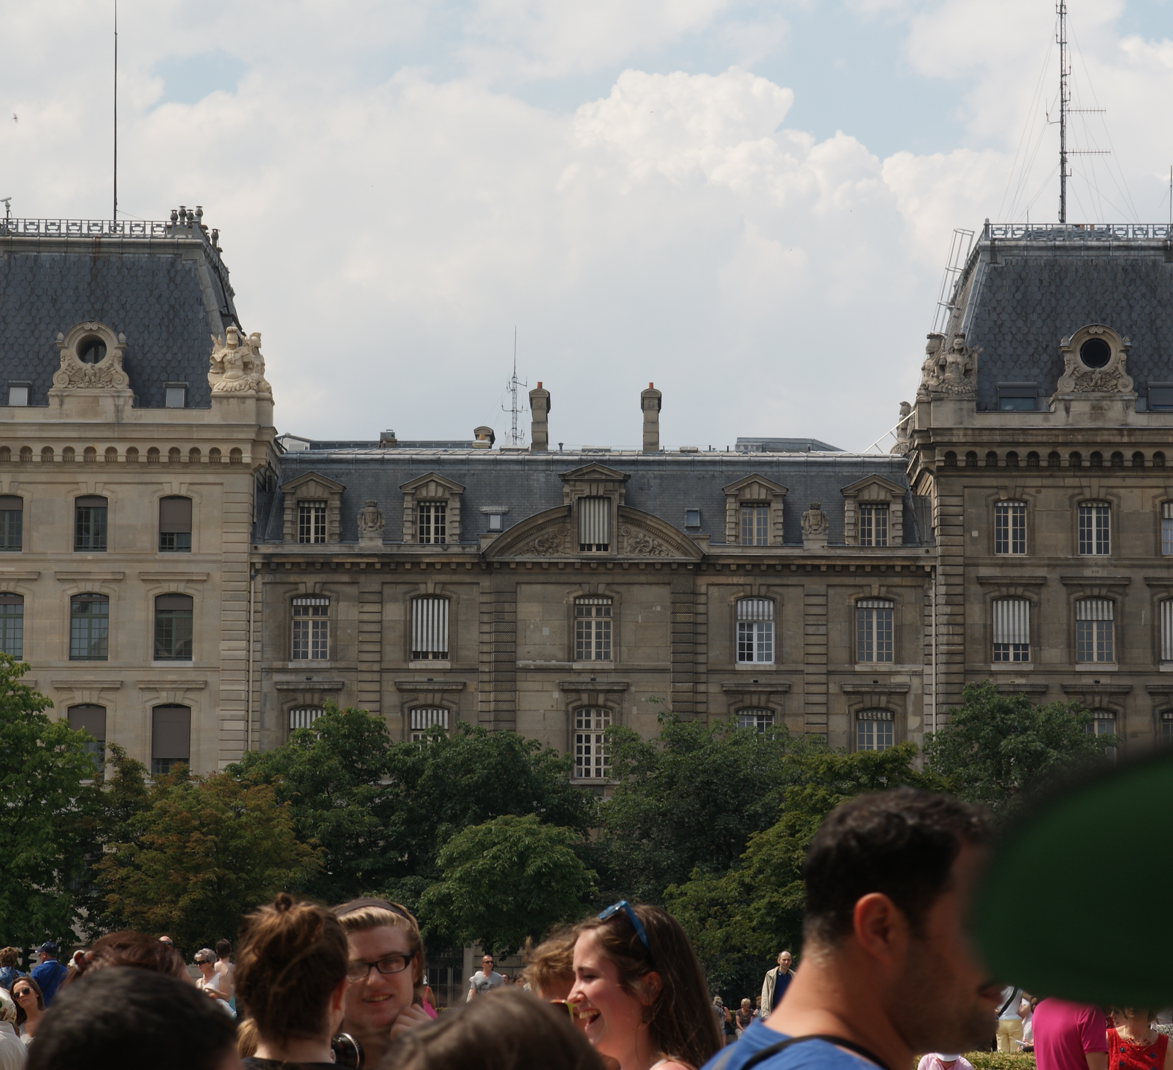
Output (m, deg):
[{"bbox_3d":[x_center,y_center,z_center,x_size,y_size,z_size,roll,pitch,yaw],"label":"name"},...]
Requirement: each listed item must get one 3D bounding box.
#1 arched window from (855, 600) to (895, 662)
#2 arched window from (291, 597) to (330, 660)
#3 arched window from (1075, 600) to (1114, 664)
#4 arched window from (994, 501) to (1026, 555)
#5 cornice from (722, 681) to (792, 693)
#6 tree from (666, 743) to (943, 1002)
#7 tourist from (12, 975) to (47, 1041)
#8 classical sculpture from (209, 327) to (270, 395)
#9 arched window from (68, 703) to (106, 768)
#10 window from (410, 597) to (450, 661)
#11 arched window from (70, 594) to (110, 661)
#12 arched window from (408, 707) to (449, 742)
[{"bbox_3d":[10.329,3.441,143.243,1.390,2.330,0.300,0,-6,0],"label":"arched window"},{"bbox_3d":[-10.188,3.444,147.689,1.429,2.427,0.300,0,-6,0],"label":"arched window"},{"bbox_3d":[20.010,3.814,157.699,1.575,2.517,0.280,0,-6,0],"label":"arched window"},{"bbox_3d":[15.416,-0.236,145.365,1.184,1.962,0.300,0,-6,0],"label":"arched window"},{"bbox_3d":[6.217,5.575,146.454,2.560,0.412,0.420,0,-6,0],"label":"cornice"},{"bbox_3d":[5.264,8.171,92.659,6.857,6.744,6.515,0,-6,0],"label":"tree"},{"bbox_3d":[-3.574,3.620,25.762,0.480,1.540,0.320,-1,-6,14],"label":"tourist"},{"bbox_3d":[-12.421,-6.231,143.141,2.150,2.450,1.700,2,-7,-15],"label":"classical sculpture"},{"bbox_3d":[-17.642,7.306,141.291,1.370,2.670,0.300,0,-6,0],"label":"arched window"},{"bbox_3d":[-5.731,3.442,147.061,1.410,2.394,0.300,0,-6,0],"label":"window"},{"bbox_3d":[-18.006,3.351,145.117,1.423,2.453,0.300,0,-6,0],"label":"arched window"},{"bbox_3d":[-5.775,7.648,147.233,1.457,2.619,0.300,0,-6,0],"label":"arched window"}]

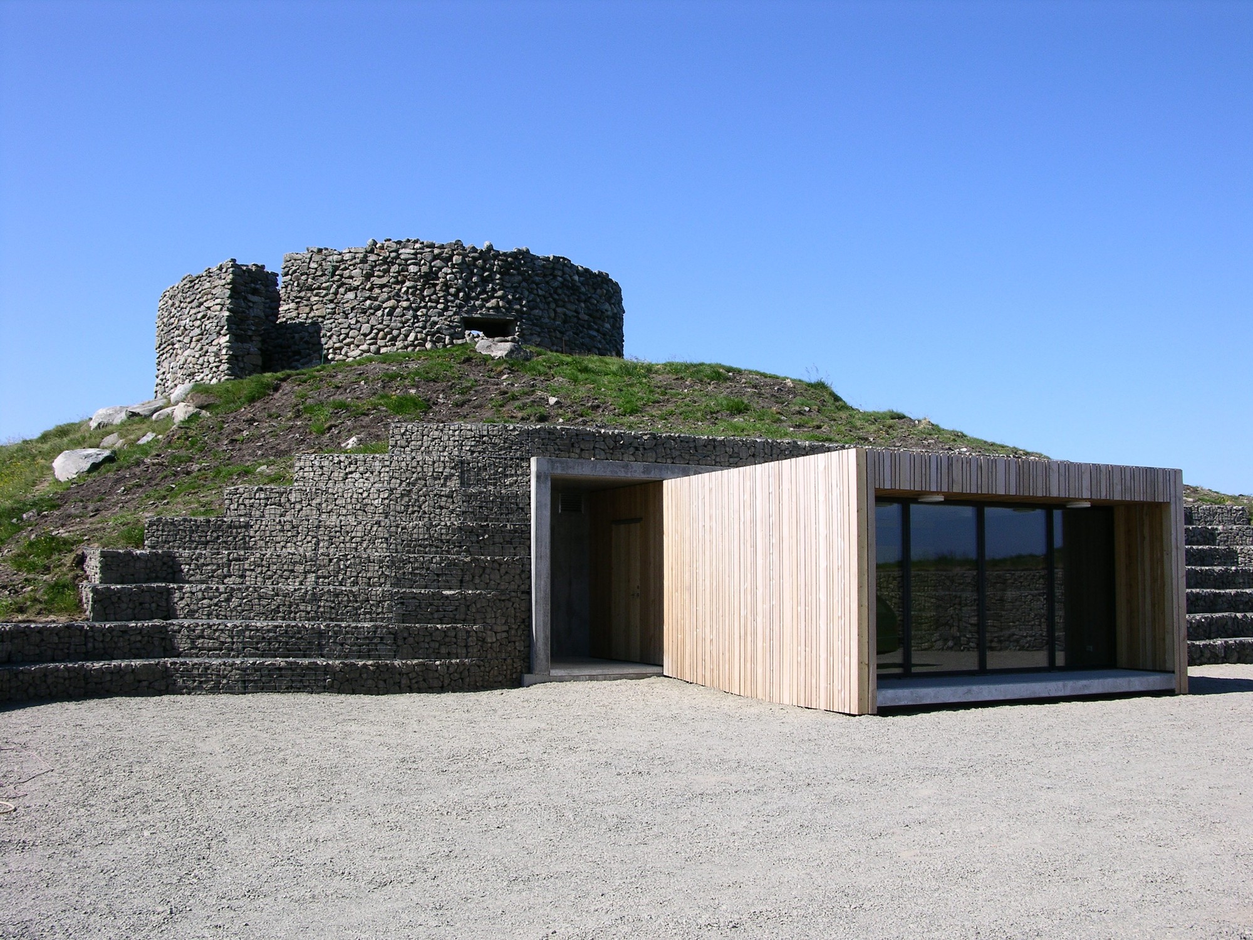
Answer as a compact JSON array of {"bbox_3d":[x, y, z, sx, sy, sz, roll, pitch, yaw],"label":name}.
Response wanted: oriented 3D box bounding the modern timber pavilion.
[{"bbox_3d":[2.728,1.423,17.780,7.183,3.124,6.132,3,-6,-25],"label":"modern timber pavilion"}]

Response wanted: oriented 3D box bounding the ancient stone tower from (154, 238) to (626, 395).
[{"bbox_3d":[-5.897,-2.990,32.675,11.659,2.754,11.659,0,-5,0],"label":"ancient stone tower"}]

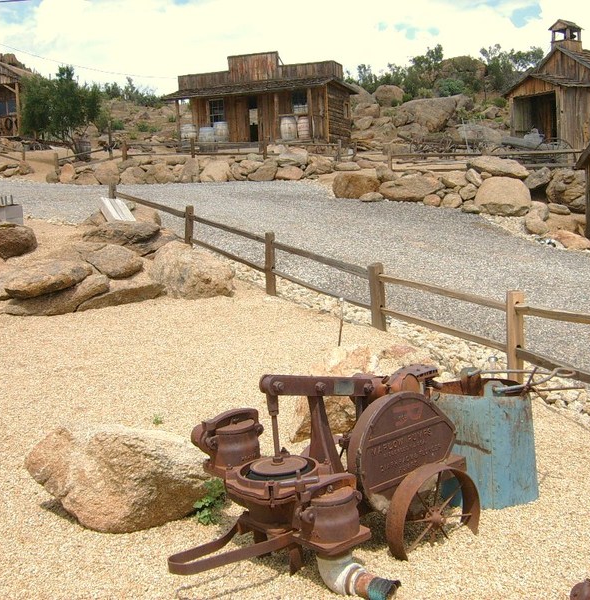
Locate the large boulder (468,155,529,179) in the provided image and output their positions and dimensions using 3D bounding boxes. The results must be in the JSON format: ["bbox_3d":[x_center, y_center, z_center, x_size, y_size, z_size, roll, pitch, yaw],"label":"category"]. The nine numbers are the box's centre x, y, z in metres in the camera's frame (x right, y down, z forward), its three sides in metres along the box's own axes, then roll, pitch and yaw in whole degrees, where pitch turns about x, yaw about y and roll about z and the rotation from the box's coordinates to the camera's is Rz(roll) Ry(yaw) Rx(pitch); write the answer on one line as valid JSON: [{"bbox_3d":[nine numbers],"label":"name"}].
[{"bbox_3d":[4.604,-3.020,18.300,1.350,0.470,0.850,0,7,14],"label":"large boulder"}]

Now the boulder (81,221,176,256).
[{"bbox_3d":[-3.088,-1.122,15.000,1.700,0.550,1.100,-4,10,-11],"label":"boulder"}]

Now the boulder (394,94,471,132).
[{"bbox_3d":[5.863,-8.026,35.000,3.300,1.750,2.400,-1,9,6],"label":"boulder"}]

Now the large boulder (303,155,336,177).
[{"bbox_3d":[0.742,-4.074,24.500,0.930,0.620,0.650,-2,7,2],"label":"large boulder"}]

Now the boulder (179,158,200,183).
[{"bbox_3d":[-3.717,-4.580,28.500,0.691,0.850,0.650,-3,6,-7],"label":"boulder"}]

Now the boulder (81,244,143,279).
[{"bbox_3d":[-2.737,-0.596,12.200,0.900,0.420,0.700,-4,7,-13],"label":"boulder"}]

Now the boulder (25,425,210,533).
[{"bbox_3d":[-1.143,1.163,5.300,1.180,0.500,0.750,-2,9,0],"label":"boulder"}]

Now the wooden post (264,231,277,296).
[{"bbox_3d":[-0.350,-0.528,11.700,0.130,0.930,0.130,2,8,30],"label":"wooden post"}]

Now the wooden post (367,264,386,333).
[{"bbox_3d":[1.088,-0.047,10.800,0.150,0.920,0.150,-10,11,-30],"label":"wooden post"}]

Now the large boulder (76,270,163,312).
[{"bbox_3d":[-2.473,-0.134,11.400,1.200,0.450,0.800,-4,7,-12],"label":"large boulder"}]

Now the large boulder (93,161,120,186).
[{"bbox_3d":[-6.758,-4.535,29.000,0.913,0.850,0.800,-4,6,-13],"label":"large boulder"}]

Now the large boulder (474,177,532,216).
[{"bbox_3d":[5.130,-2.559,20.000,1.400,0.950,1.100,1,10,17],"label":"large boulder"}]

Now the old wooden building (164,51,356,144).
[{"bbox_3d":[-1.334,-8.229,33.200,6.600,3.900,4.700,2,10,21],"label":"old wooden building"}]

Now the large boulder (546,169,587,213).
[{"bbox_3d":[5.328,-2.125,15.700,0.950,0.820,0.800,0,7,19],"label":"large boulder"}]

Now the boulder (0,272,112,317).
[{"bbox_3d":[-3.155,-0.073,10.700,1.374,0.570,0.850,-4,6,-16],"label":"boulder"}]

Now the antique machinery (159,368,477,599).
[{"bbox_3d":[0.085,0.747,3.820,1.520,0.880,1.200,-7,9,-36],"label":"antique machinery"}]

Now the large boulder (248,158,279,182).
[{"bbox_3d":[-1.125,-4.465,28.000,1.018,0.800,0.850,-3,6,-2],"label":"large boulder"}]

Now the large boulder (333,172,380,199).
[{"bbox_3d":[1.505,-2.803,19.800,1.100,0.650,0.800,-2,7,4],"label":"large boulder"}]

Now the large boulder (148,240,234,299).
[{"bbox_3d":[-1.757,-0.496,13.600,1.400,0.850,1.150,-3,9,-6],"label":"large boulder"}]

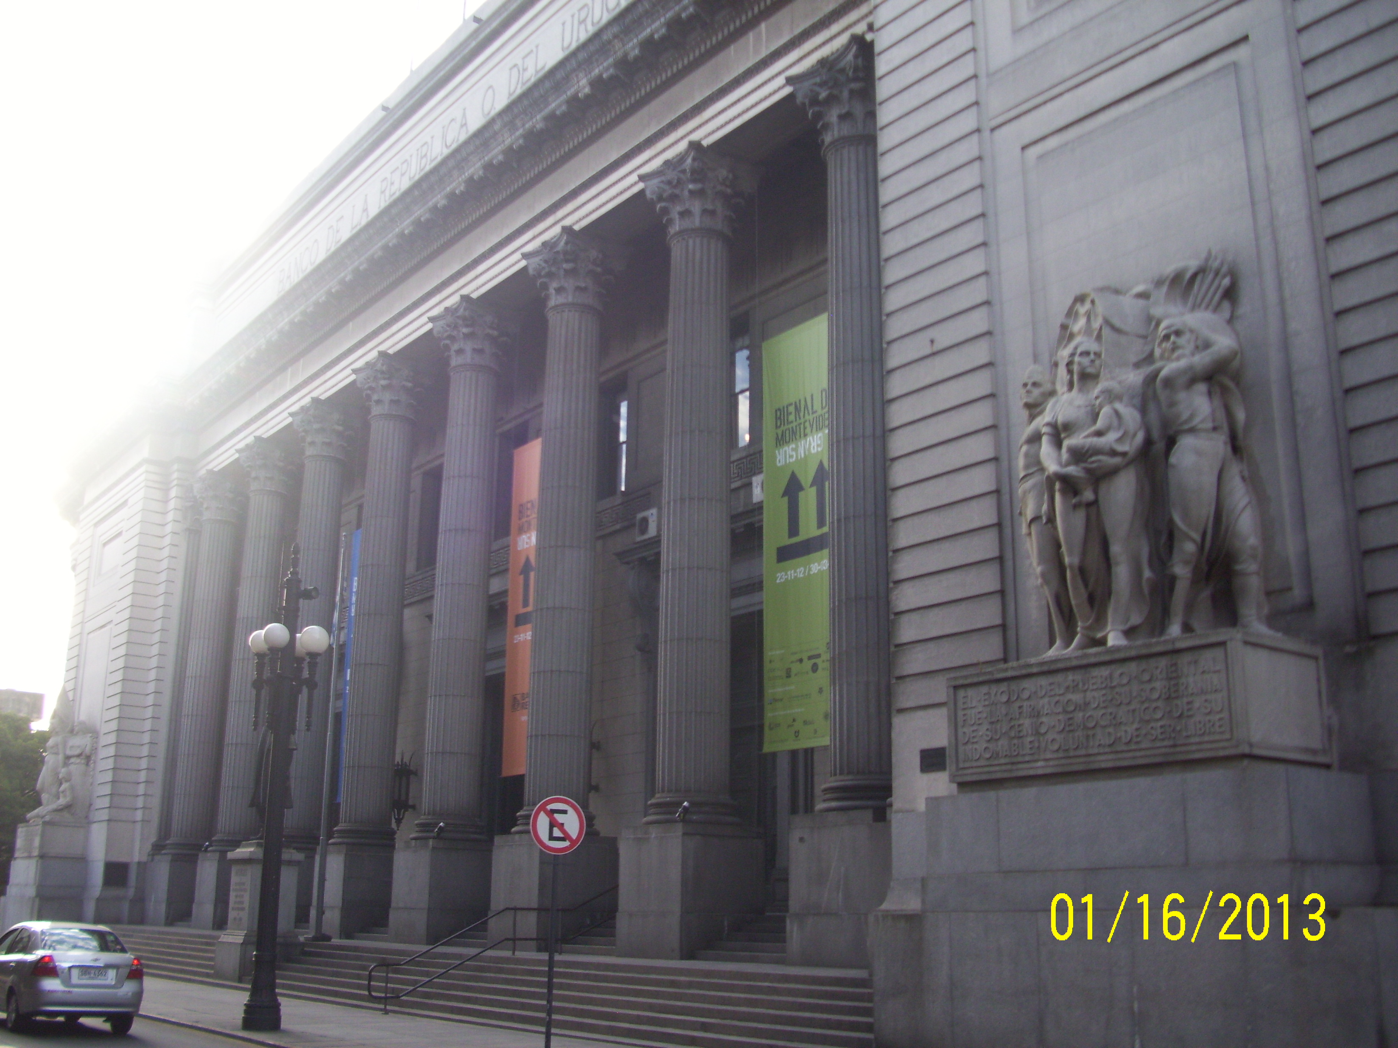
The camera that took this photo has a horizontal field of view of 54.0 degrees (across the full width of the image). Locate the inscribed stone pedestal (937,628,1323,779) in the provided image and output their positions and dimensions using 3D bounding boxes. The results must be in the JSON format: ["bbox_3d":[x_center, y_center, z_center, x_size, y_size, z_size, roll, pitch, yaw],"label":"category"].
[{"bbox_3d":[4.175,1.884,13.370,1.451,1.049,3.331,11,-19,-37],"label":"inscribed stone pedestal"}]

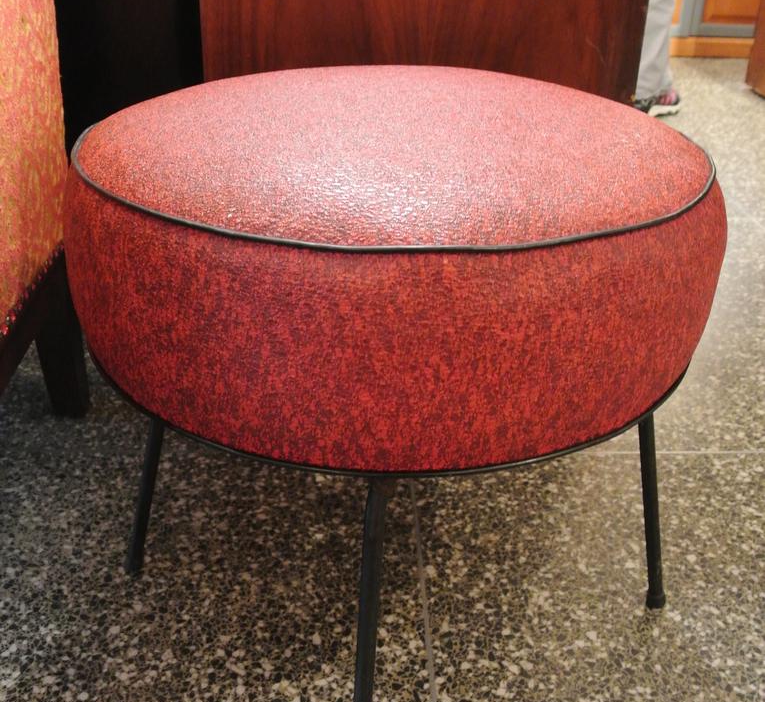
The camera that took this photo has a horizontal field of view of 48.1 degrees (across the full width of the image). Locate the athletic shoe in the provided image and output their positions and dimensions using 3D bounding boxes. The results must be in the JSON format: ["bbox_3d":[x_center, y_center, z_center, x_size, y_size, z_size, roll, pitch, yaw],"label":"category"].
[{"bbox_3d":[0.855,-0.818,2.807,0.275,0.100,0.100,-8,28,-18],"label":"athletic shoe"}]

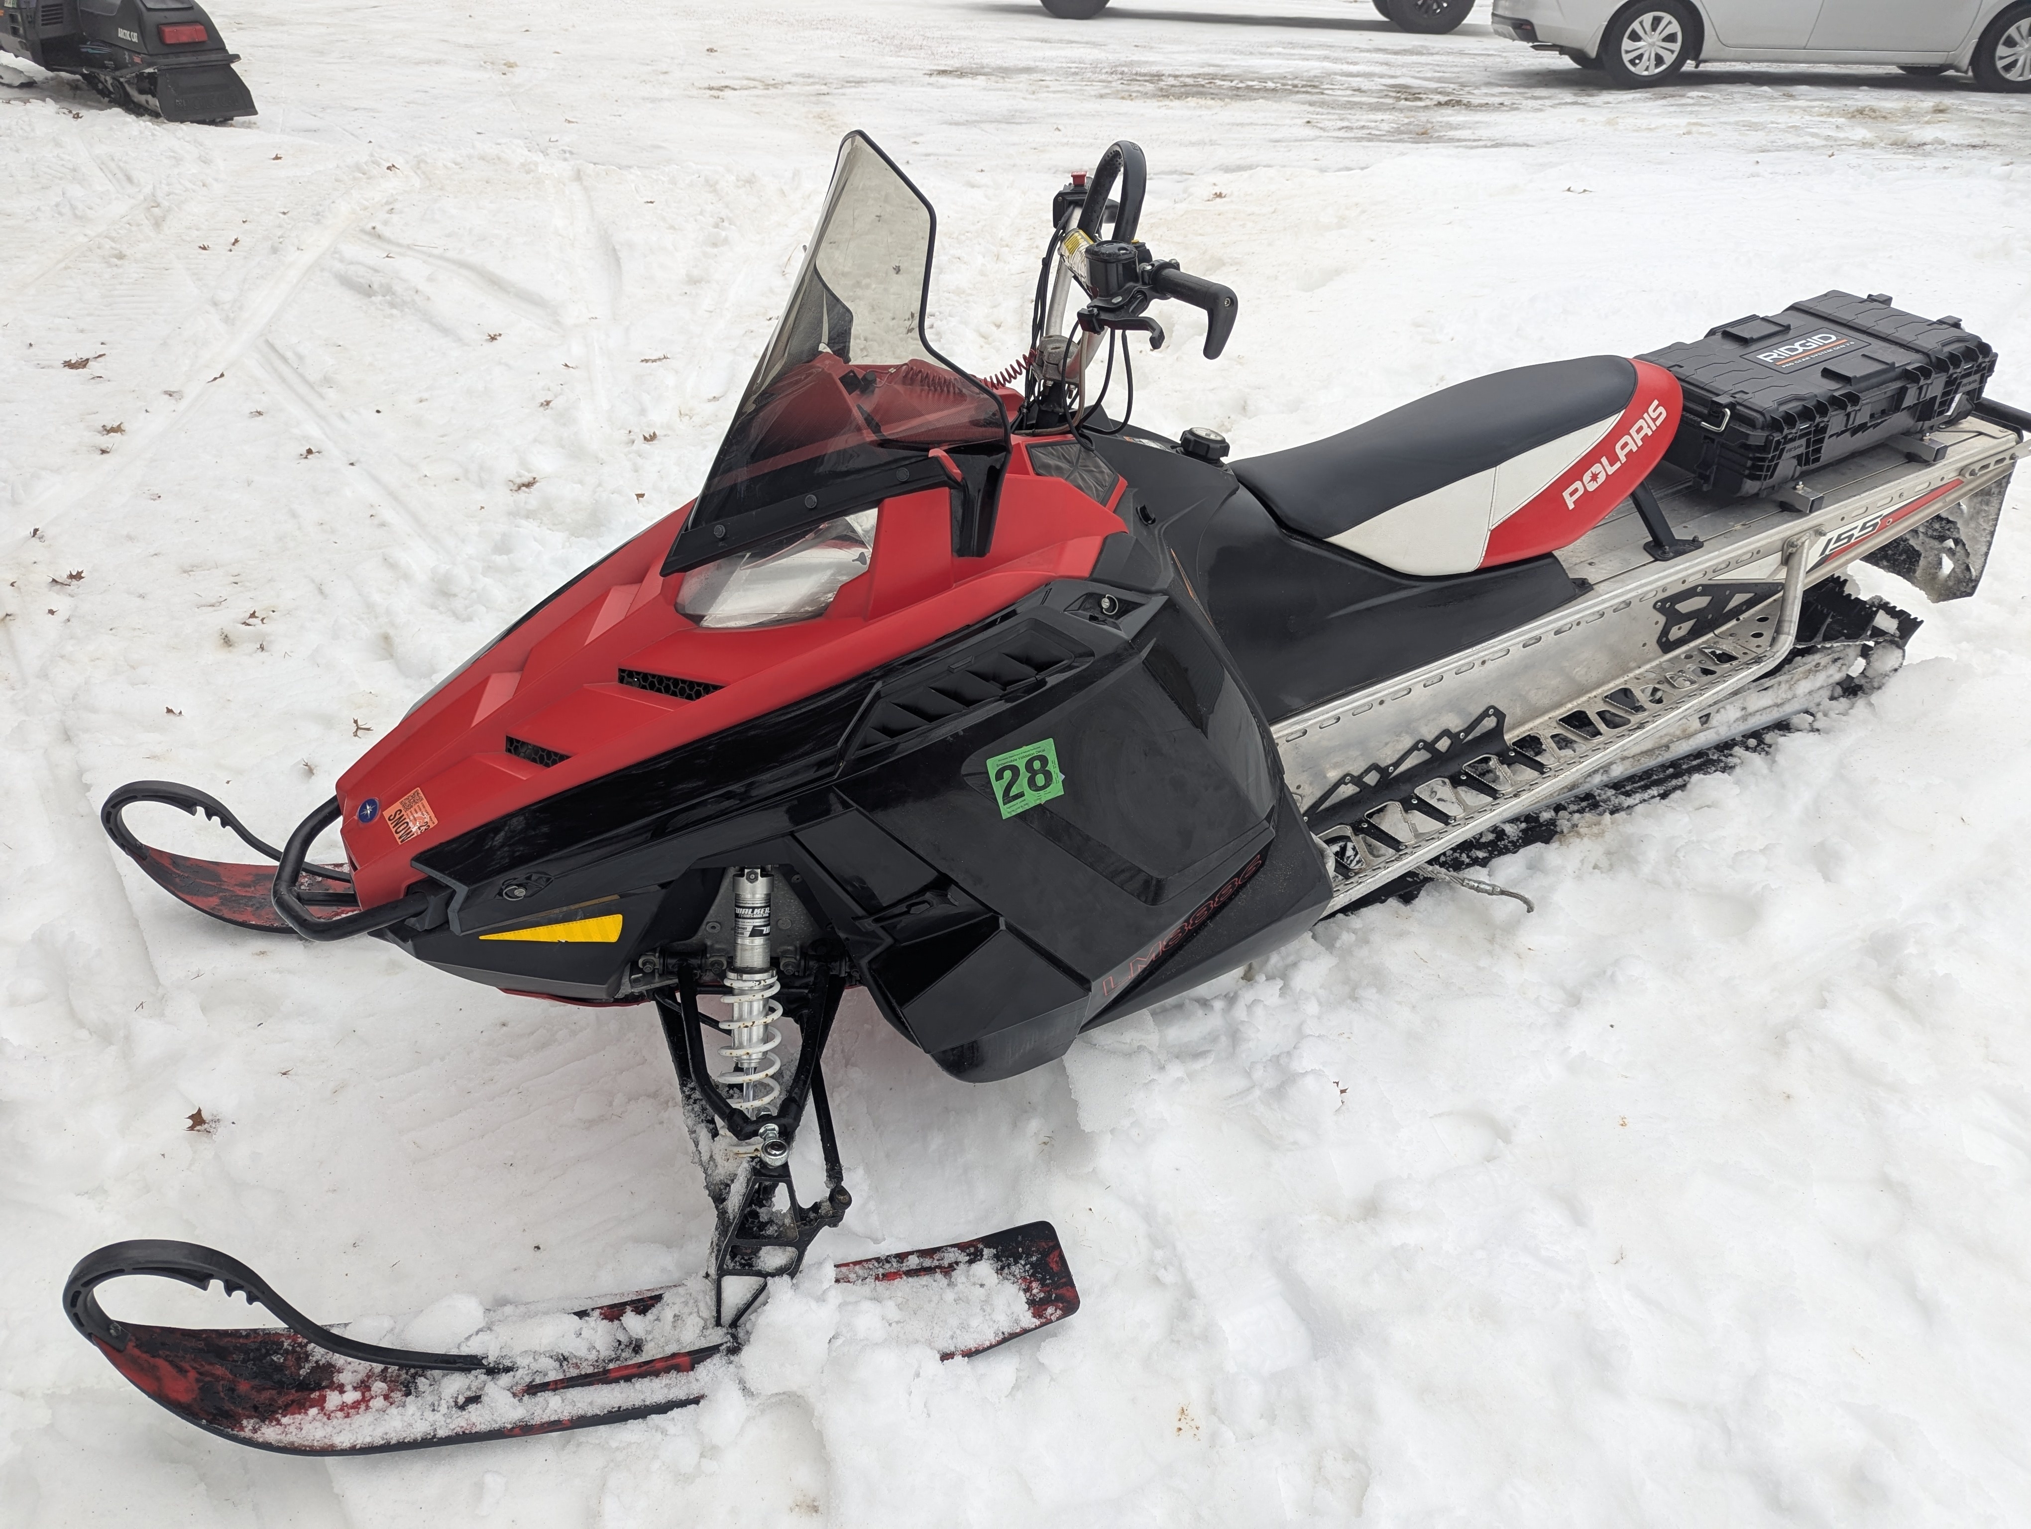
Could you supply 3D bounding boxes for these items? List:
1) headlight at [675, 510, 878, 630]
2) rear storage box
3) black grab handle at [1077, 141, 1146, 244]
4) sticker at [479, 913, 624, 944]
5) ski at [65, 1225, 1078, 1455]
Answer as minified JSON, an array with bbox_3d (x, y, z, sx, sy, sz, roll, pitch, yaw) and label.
[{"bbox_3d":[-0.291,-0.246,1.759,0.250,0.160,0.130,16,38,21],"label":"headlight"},{"bbox_3d":[1.464,-0.711,2.650,0.553,0.155,0.352,-21,40,-17],"label":"rear storage box"},{"bbox_3d":[0.119,-0.702,1.749,0.035,0.125,0.130,5,32,-18],"label":"black grab handle"},{"bbox_3d":[-0.587,0.215,1.791,0.176,0.045,0.005,-4,35,-7],"label":"sticker"},{"bbox_3d":[-0.512,0.638,1.778,1.170,0.300,0.165,-5,35,-8],"label":"ski"}]

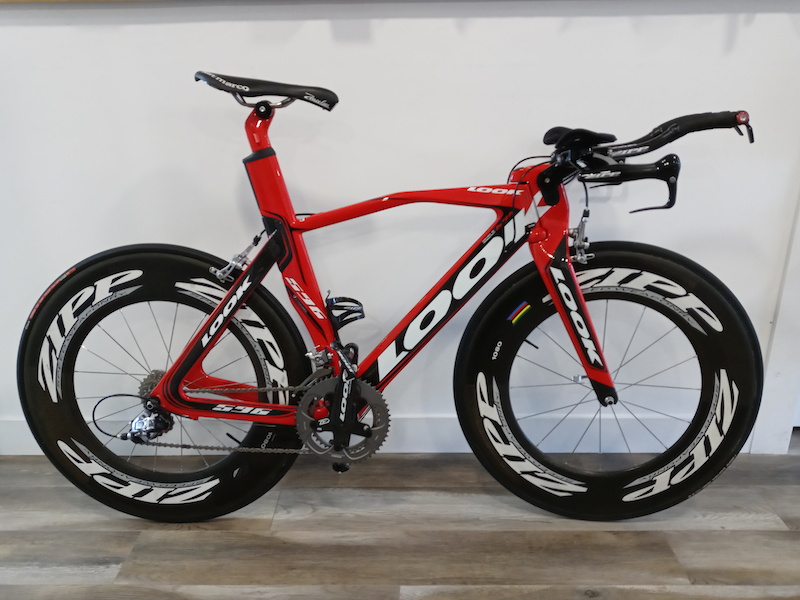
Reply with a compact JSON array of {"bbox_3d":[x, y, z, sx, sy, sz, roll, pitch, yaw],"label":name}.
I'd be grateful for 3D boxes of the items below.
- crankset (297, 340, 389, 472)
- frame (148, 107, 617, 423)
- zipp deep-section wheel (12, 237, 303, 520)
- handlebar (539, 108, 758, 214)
[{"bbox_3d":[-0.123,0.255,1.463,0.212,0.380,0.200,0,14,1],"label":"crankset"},{"bbox_3d":[-0.037,-0.057,1.389,1.010,0.695,0.140,0,14,1],"label":"frame"},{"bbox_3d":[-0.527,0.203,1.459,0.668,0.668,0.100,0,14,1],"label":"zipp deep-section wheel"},{"bbox_3d":[0.482,-0.289,1.302,0.395,0.178,0.440,1,16,7],"label":"handlebar"}]

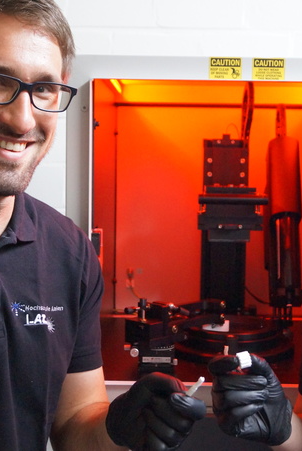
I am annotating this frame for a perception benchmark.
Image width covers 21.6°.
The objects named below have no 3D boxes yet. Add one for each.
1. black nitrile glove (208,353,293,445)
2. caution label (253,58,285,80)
[{"bbox_3d":[0.117,0.204,0.930,0.093,0.104,0.090,0,5,-6],"label":"black nitrile glove"},{"bbox_3d":[0.227,-0.300,1.520,0.064,0.043,0.002,1,5,0],"label":"caution label"}]

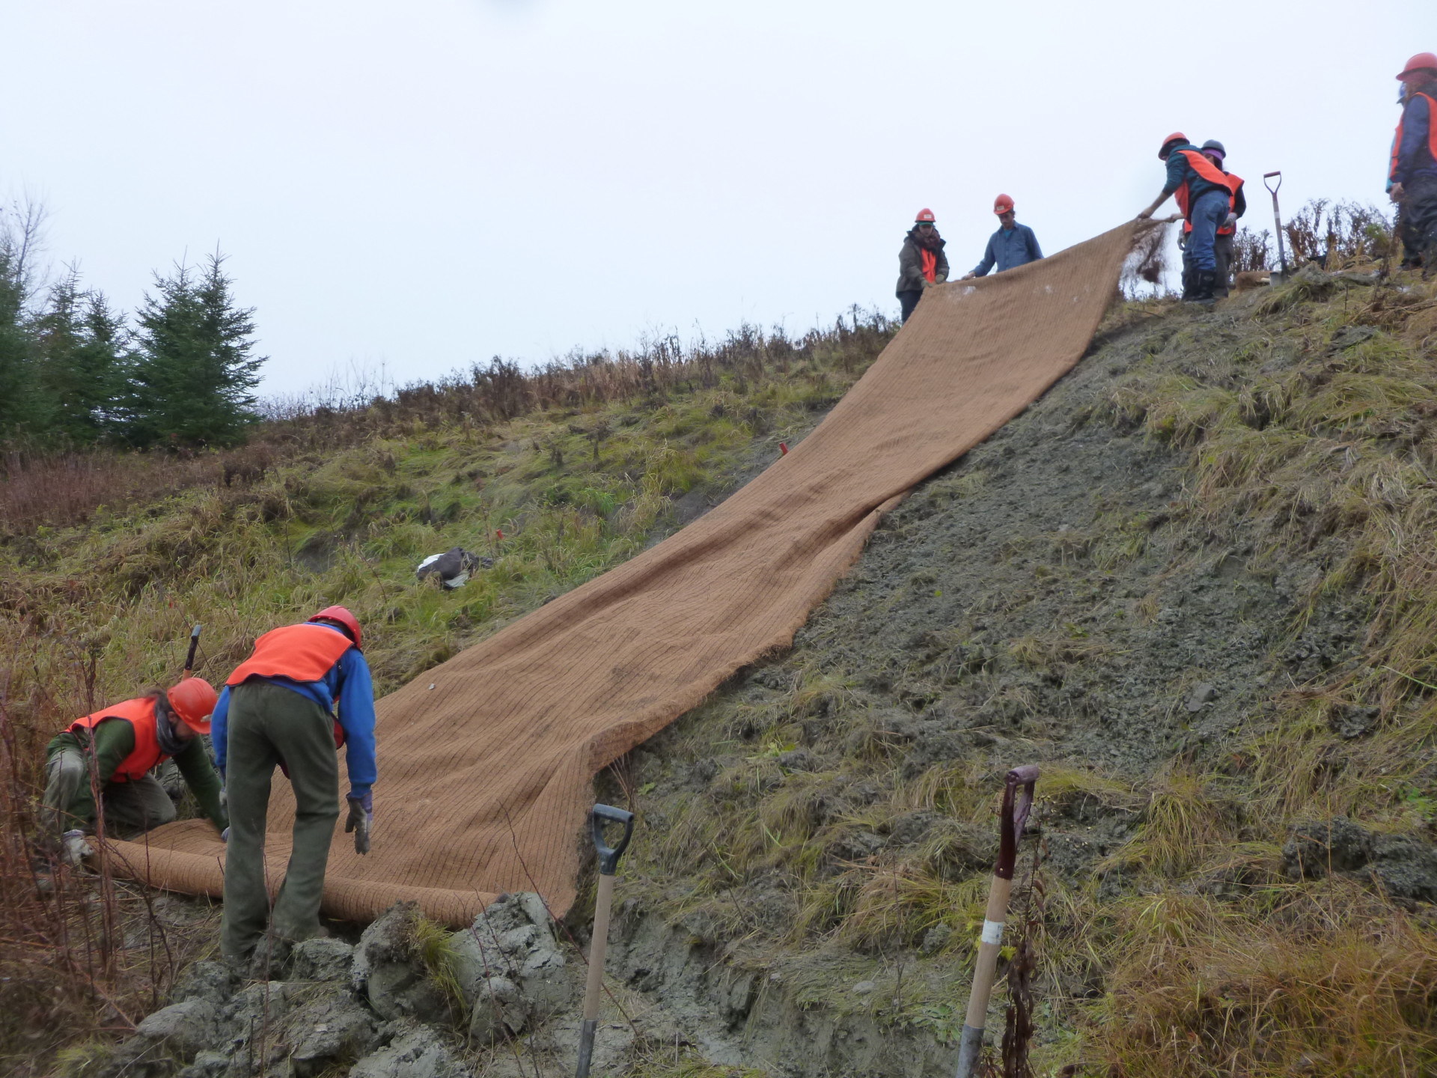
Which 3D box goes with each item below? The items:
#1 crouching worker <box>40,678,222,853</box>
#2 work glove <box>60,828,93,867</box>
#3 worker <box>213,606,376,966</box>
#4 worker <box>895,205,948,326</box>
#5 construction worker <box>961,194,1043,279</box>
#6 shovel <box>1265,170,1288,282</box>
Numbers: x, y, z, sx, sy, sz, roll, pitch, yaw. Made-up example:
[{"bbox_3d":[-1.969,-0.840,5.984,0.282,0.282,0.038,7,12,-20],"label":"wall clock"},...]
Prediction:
[{"bbox_3d":[-2.790,1.090,5.500,0.880,0.860,0.680,-1,-2,34],"label":"crouching worker"},{"bbox_3d":[-2.940,1.425,5.350,0.150,0.170,0.130,-1,-2,30],"label":"work glove"},{"bbox_3d":[-1.760,0.985,4.820,0.660,1.360,0.850,0,-1,7],"label":"worker"},{"bbox_3d":[2.040,-2.460,11.600,0.560,1.660,0.460,0,-1,-3],"label":"worker"},{"bbox_3d":[2.770,-2.460,11.300,0.720,1.720,0.550,-1,-2,27],"label":"construction worker"},{"bbox_3d":[4.680,-2.600,9.800,0.210,1.040,0.120,-7,-1,17],"label":"shovel"}]

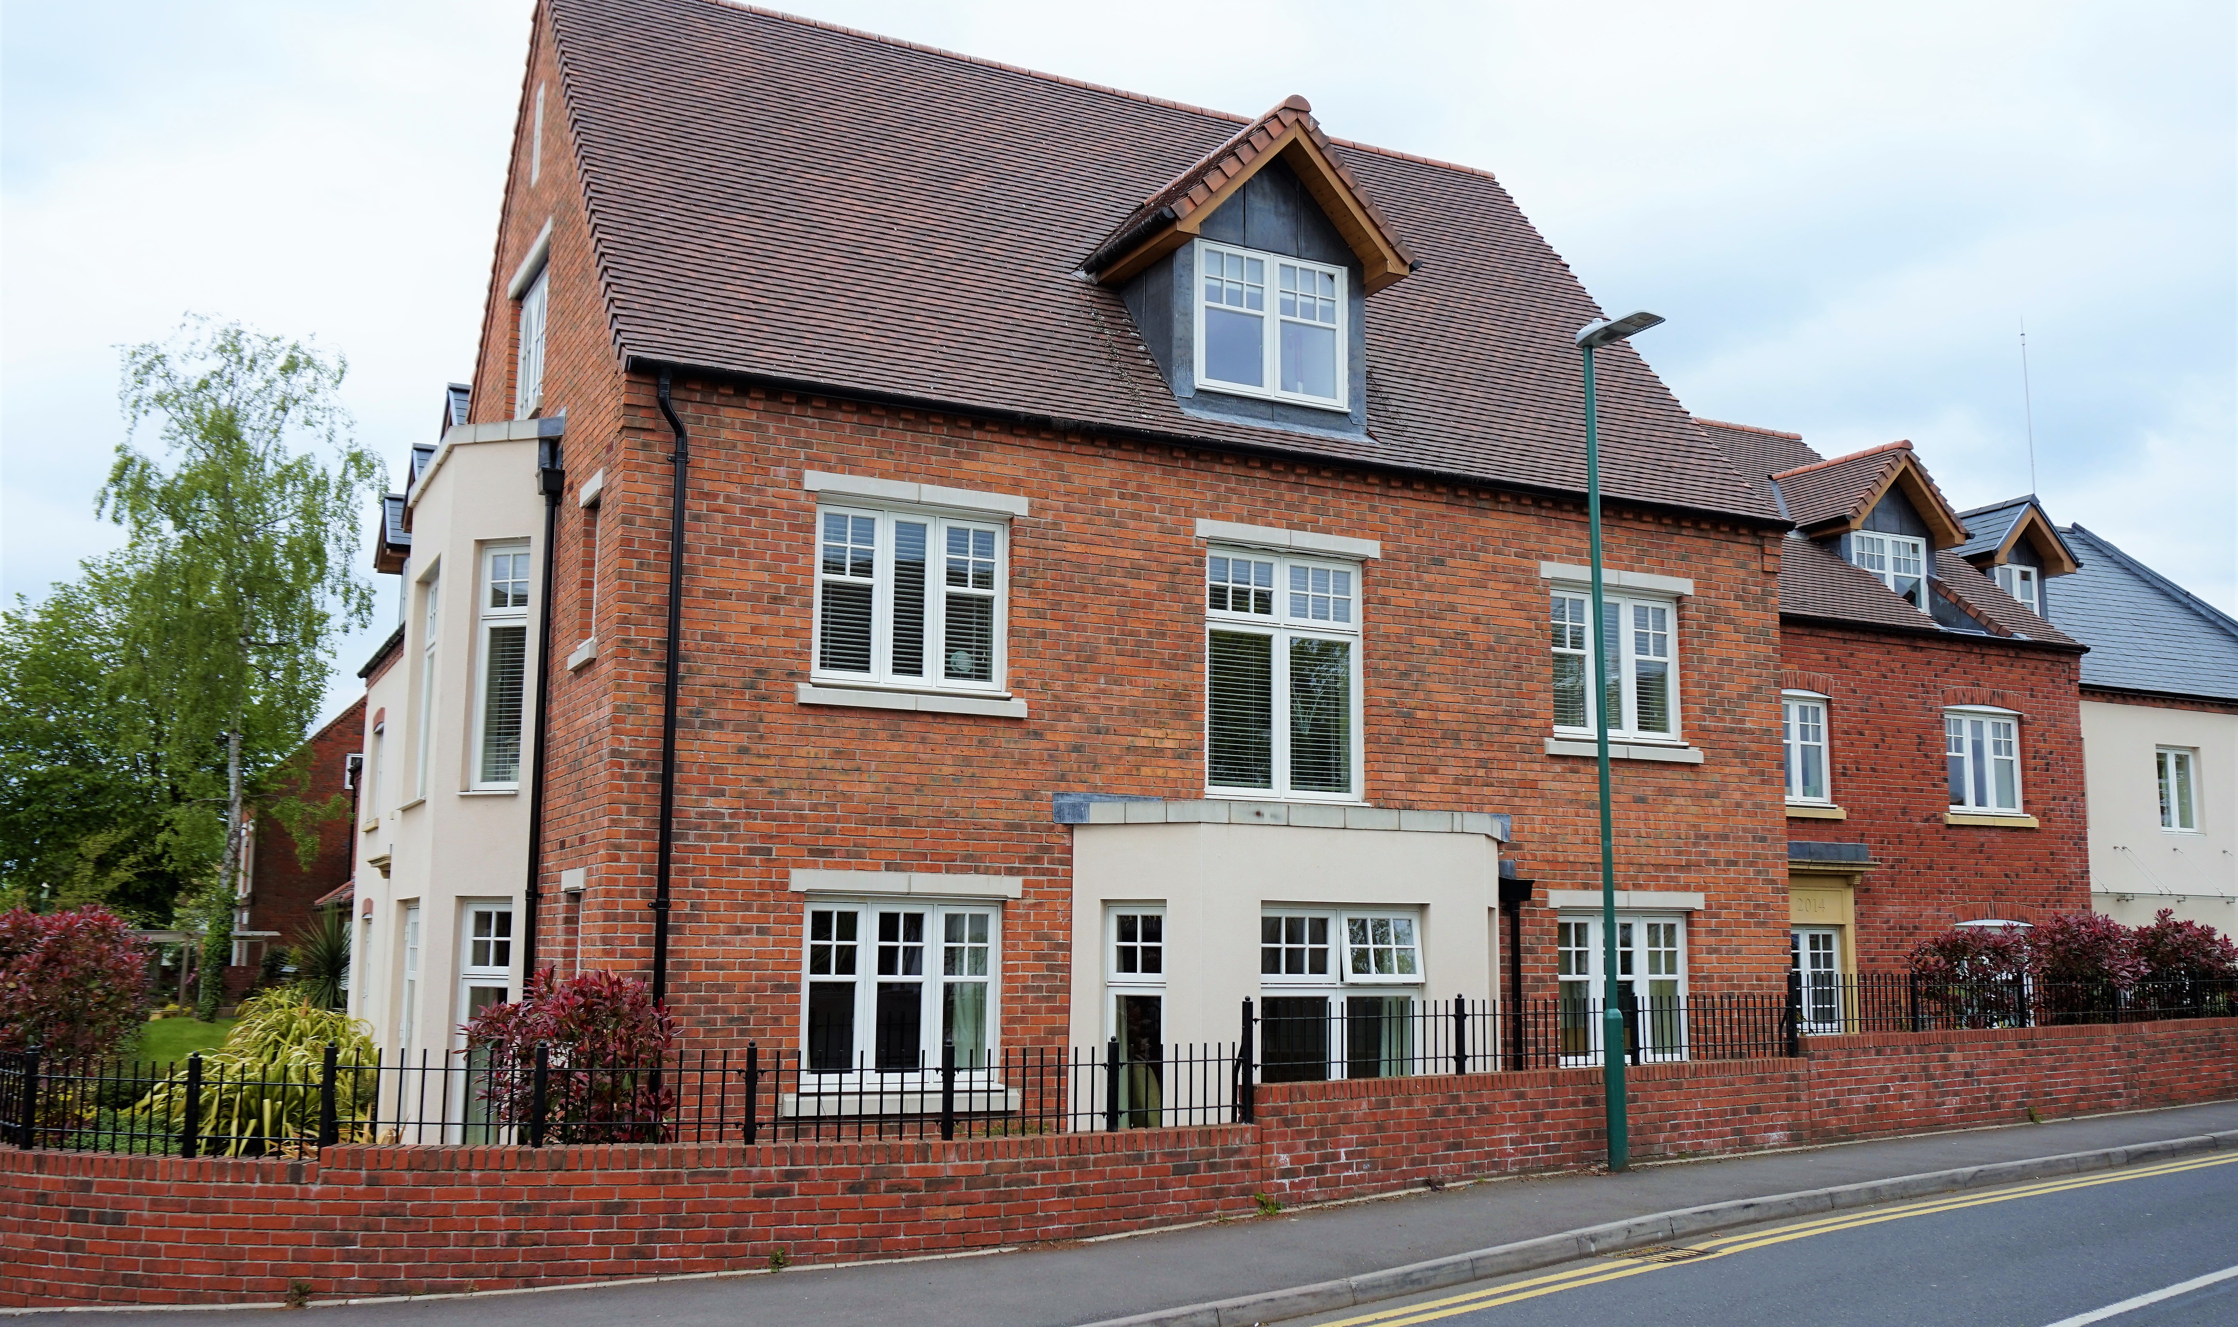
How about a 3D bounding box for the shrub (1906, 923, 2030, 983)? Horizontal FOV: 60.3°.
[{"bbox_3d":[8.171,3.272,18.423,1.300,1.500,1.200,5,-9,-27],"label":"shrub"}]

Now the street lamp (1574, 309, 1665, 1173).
[{"bbox_3d":[3.619,0.493,13.716,0.270,6.100,0.720,7,-11,-38],"label":"street lamp"}]

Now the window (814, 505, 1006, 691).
[{"bbox_3d":[-1.490,-0.441,13.827,1.480,1.290,0.110,5,-9,-27],"label":"window"}]

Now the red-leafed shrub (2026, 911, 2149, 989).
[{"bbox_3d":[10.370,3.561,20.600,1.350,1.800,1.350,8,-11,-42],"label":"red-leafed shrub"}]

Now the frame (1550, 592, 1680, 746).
[{"bbox_3d":[4.313,0.037,16.793,1.470,1.290,0.110,5,-9,-27],"label":"frame"}]

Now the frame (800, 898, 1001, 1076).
[{"bbox_3d":[-1.529,2.306,13.478,1.480,1.230,0.100,5,-10,-27],"label":"frame"}]

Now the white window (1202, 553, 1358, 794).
[{"bbox_3d":[1.297,0.119,15.274,1.490,1.960,0.100,5,-10,-27],"label":"white window"}]

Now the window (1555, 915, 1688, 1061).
[{"bbox_3d":[4.288,2.779,16.400,1.470,1.270,0.110,5,-9,-27],"label":"window"}]

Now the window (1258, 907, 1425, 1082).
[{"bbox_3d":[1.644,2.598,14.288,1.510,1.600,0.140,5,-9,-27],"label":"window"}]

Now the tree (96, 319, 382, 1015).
[{"bbox_3d":[-20.750,0.037,45.439,6.800,16.700,6.800,5,-10,-27],"label":"tree"}]

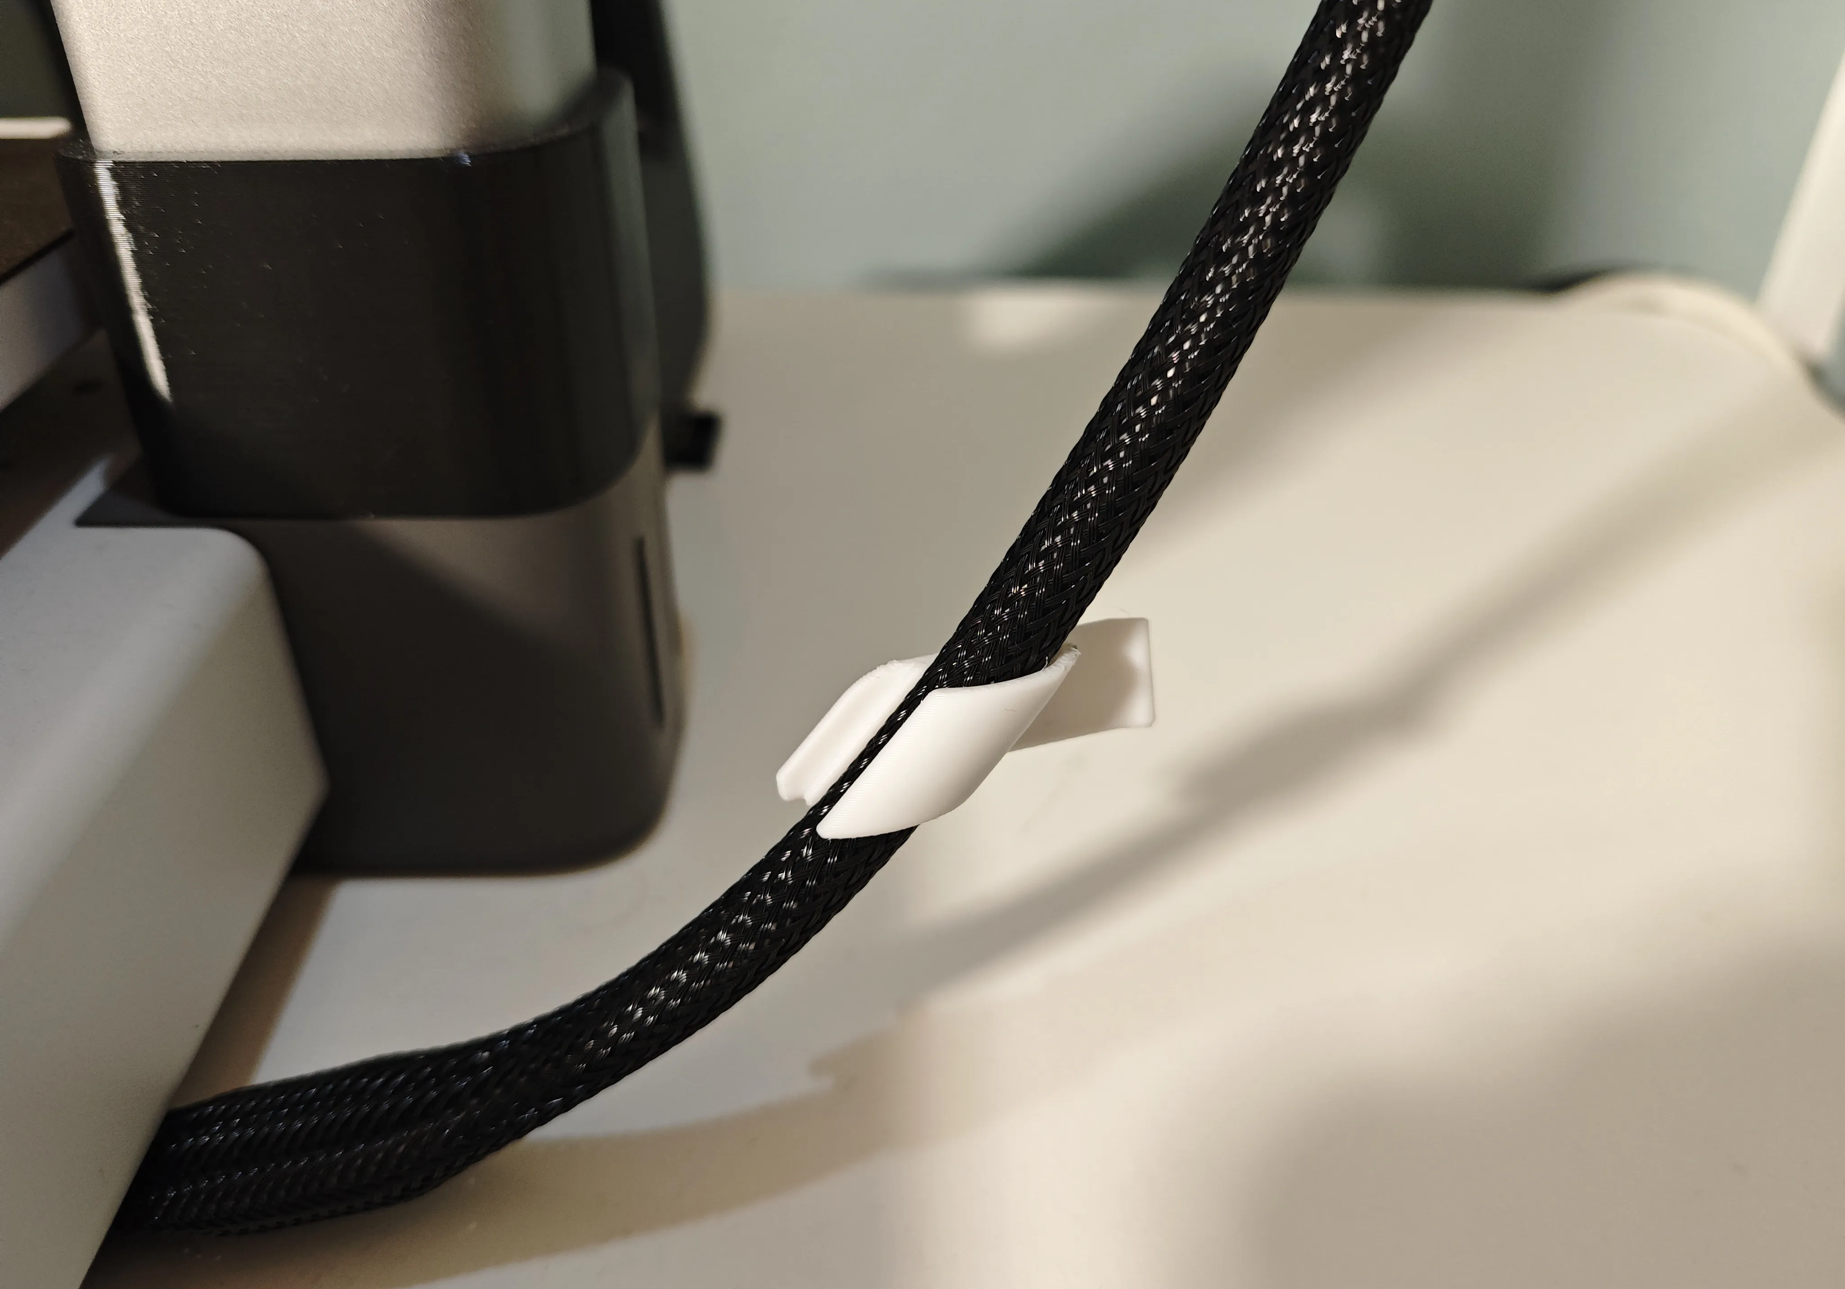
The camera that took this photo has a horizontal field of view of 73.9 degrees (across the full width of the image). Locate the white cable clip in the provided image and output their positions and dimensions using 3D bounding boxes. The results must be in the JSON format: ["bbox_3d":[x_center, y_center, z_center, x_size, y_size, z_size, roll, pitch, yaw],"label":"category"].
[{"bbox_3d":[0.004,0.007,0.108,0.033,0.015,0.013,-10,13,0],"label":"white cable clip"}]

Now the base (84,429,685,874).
[{"bbox_3d":[-0.065,-0.008,0.172,0.059,0.051,0.063,0,33,-5],"label":"base"}]

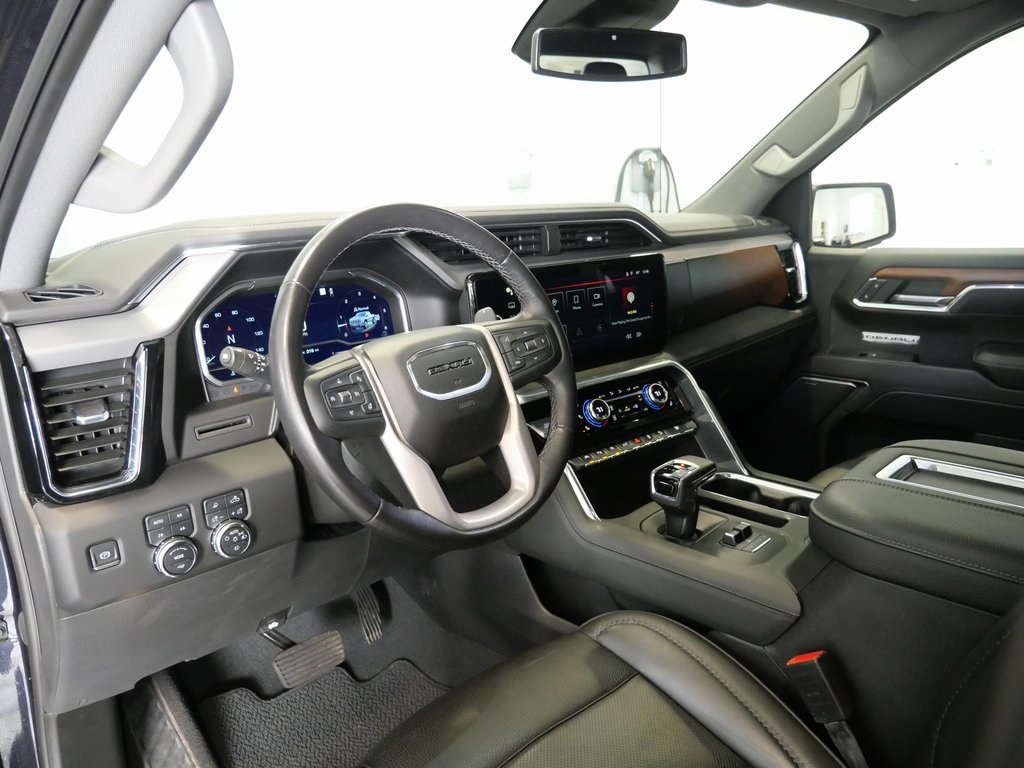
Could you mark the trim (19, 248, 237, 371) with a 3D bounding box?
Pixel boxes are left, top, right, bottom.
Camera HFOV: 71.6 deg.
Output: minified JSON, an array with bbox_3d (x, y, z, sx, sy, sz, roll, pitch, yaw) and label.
[{"bbox_3d":[-0.391,-0.086,0.756,0.240,0.100,0.120,-13,16,-39],"label":"trim"}]

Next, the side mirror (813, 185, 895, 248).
[{"bbox_3d":[0.881,-0.441,1.901,0.255,0.180,0.110,-7,13,-18],"label":"side mirror"}]

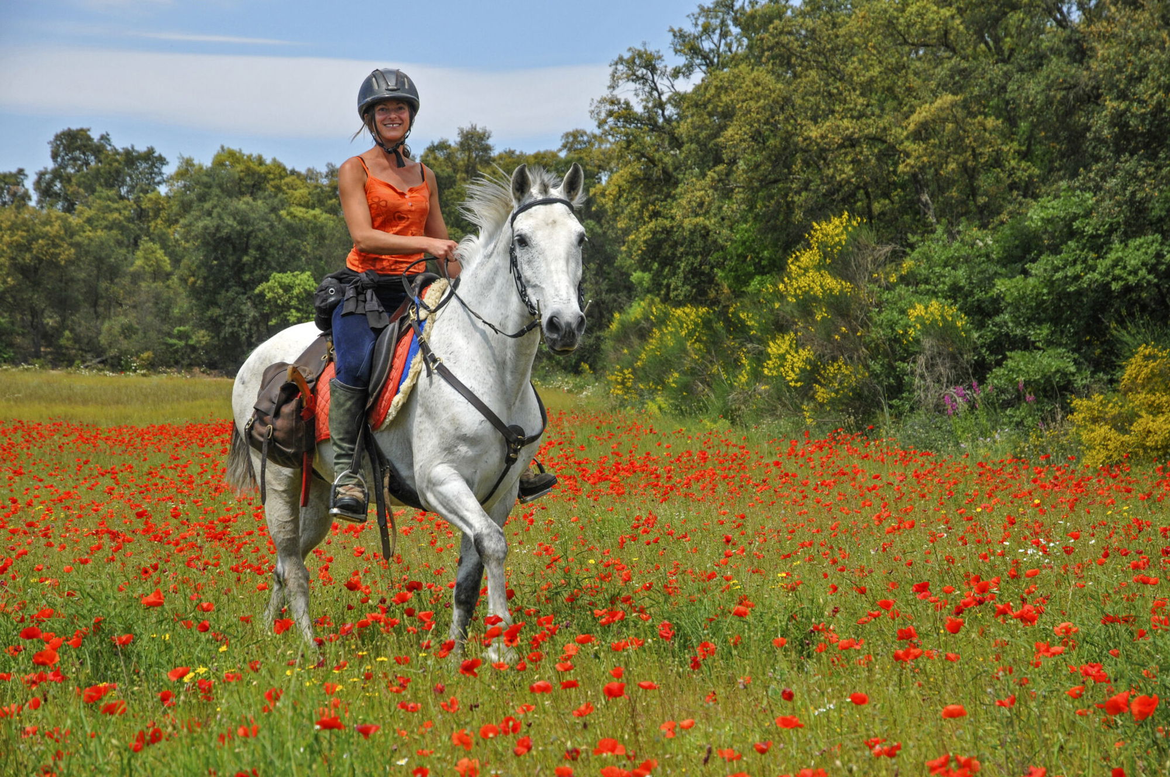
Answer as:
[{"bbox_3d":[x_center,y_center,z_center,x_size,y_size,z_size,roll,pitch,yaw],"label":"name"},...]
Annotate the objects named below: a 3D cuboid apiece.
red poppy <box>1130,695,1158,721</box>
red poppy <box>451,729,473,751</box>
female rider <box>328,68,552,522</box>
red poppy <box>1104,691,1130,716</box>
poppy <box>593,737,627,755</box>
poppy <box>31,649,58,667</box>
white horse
[{"bbox_3d":[1.241,0.709,6.050,0.063,0.058,0.061,0,1,0],"label":"red poppy"},{"bbox_3d":[-0.266,0.760,5.900,0.049,0.044,0.049,0,1,0],"label":"red poppy"},{"bbox_3d":[-0.575,-0.345,9.900,0.800,1.640,0.720,-1,1,-34],"label":"female rider"},{"bbox_3d":[1.190,0.705,6.100,0.060,0.054,0.058,0,1,0],"label":"red poppy"},{"bbox_3d":[0.052,0.755,5.750,0.070,0.039,0.066,0,1,0],"label":"poppy"},{"bbox_3d":[-1.428,0.711,7.200,0.070,0.045,0.068,0,1,0],"label":"poppy"},{"bbox_3d":[-0.675,0.095,9.930,0.620,1.710,2.080,-1,2,-38],"label":"white horse"}]

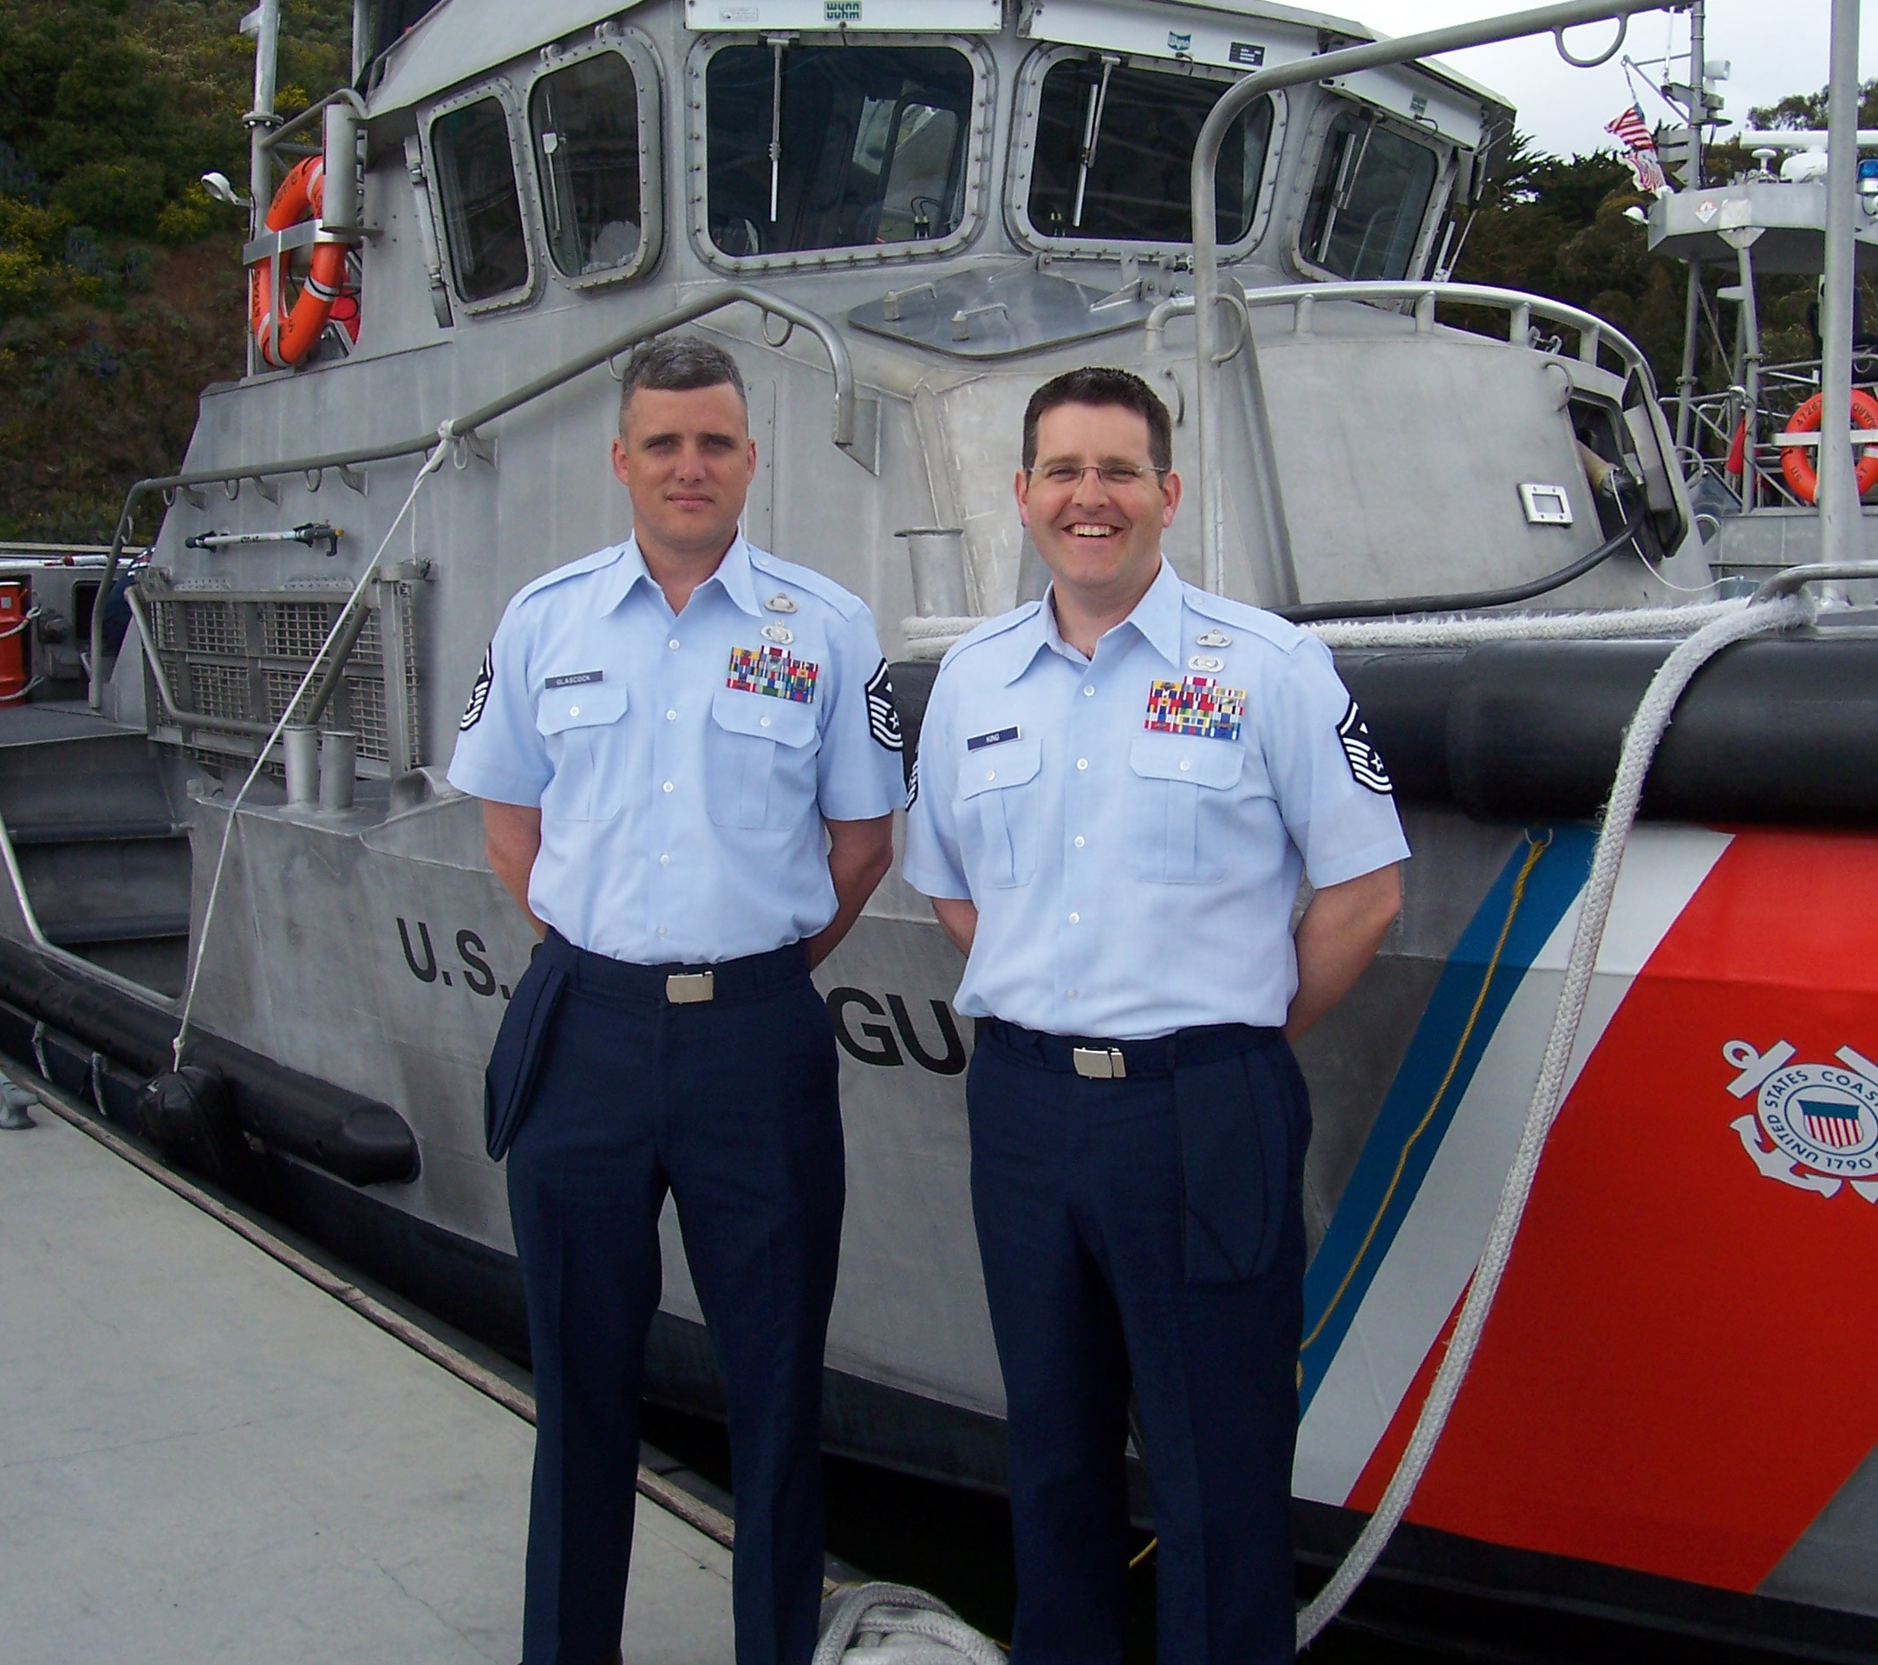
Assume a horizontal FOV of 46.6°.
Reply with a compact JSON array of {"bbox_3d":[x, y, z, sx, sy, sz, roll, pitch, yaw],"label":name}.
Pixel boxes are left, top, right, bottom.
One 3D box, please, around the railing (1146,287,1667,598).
[{"bbox_3d":[1.213,-0.977,5.400,1.750,0.650,0.550,-4,7,-37],"label":"railing"}]

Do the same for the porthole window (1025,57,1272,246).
[{"bbox_3d":[0.555,-1.775,5.700,0.700,0.480,0.070,-2,17,-24],"label":"porthole window"}]

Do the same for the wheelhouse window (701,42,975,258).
[{"bbox_3d":[-0.261,-1.753,5.600,0.710,0.550,0.070,1,14,2],"label":"wheelhouse window"}]

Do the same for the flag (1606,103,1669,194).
[{"bbox_3d":[5.122,-5.008,16.000,0.450,0.680,0.200,4,6,30],"label":"flag"}]

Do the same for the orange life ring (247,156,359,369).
[{"bbox_3d":[-2.280,-2.038,7.800,0.120,0.760,0.760,-4,7,-40],"label":"orange life ring"}]

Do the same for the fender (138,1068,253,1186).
[{"bbox_3d":[-2.076,0.959,6.155,0.310,0.580,0.310,-4,7,-37],"label":"fender"}]

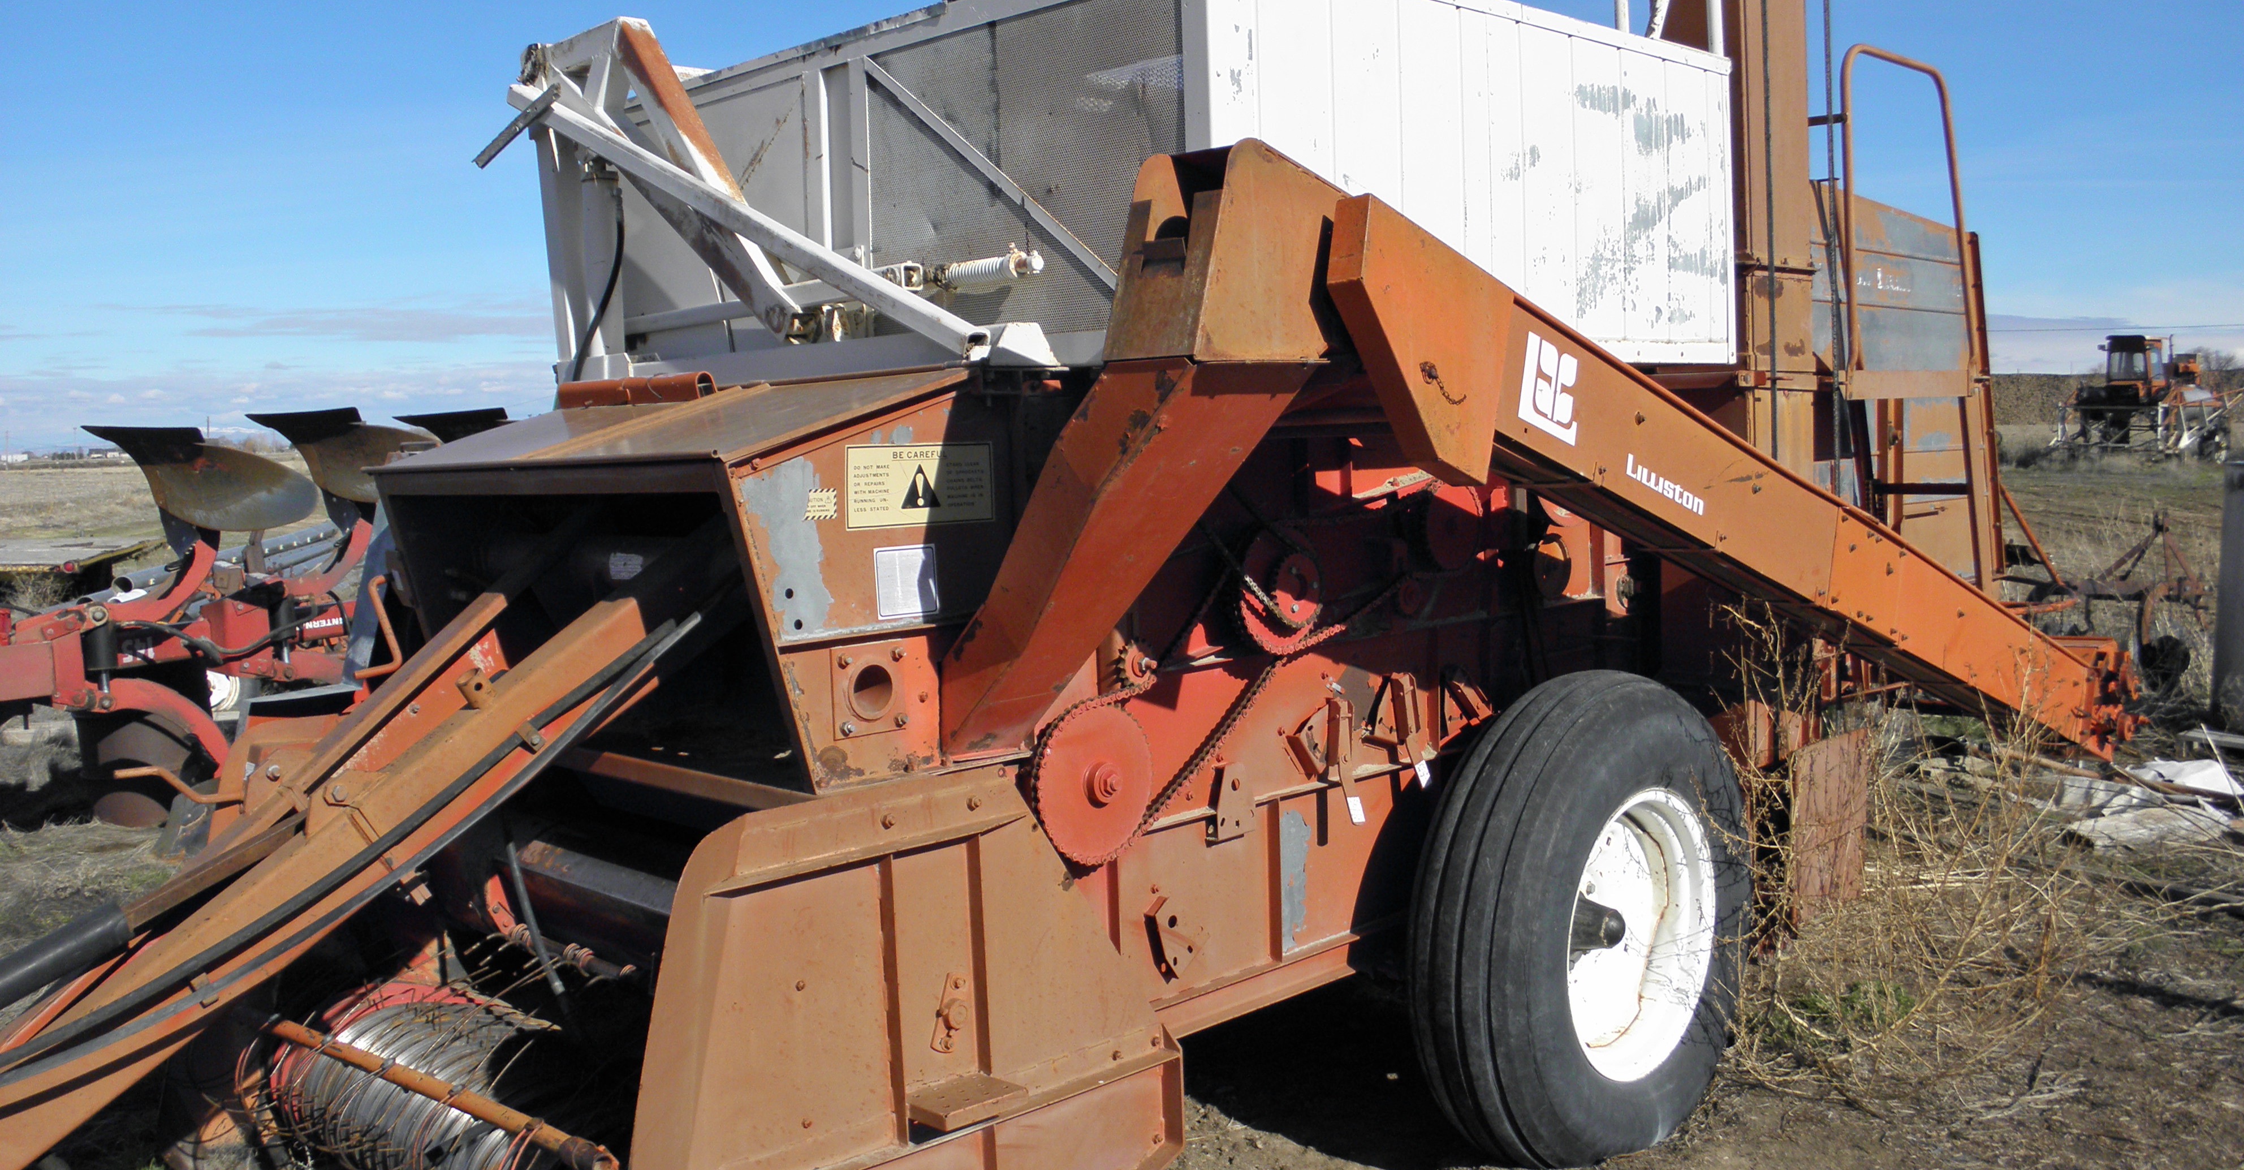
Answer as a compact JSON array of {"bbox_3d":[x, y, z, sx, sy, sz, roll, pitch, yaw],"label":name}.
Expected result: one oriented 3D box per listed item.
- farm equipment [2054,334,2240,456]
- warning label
[{"bbox_3d":[35.443,-6.480,63.000,5.400,4.200,3.700,-5,6,-37],"label":"farm equipment"},{"bbox_3d":[-0.306,-0.154,2.797,0.005,0.127,0.291,3,7,44],"label":"warning label"}]

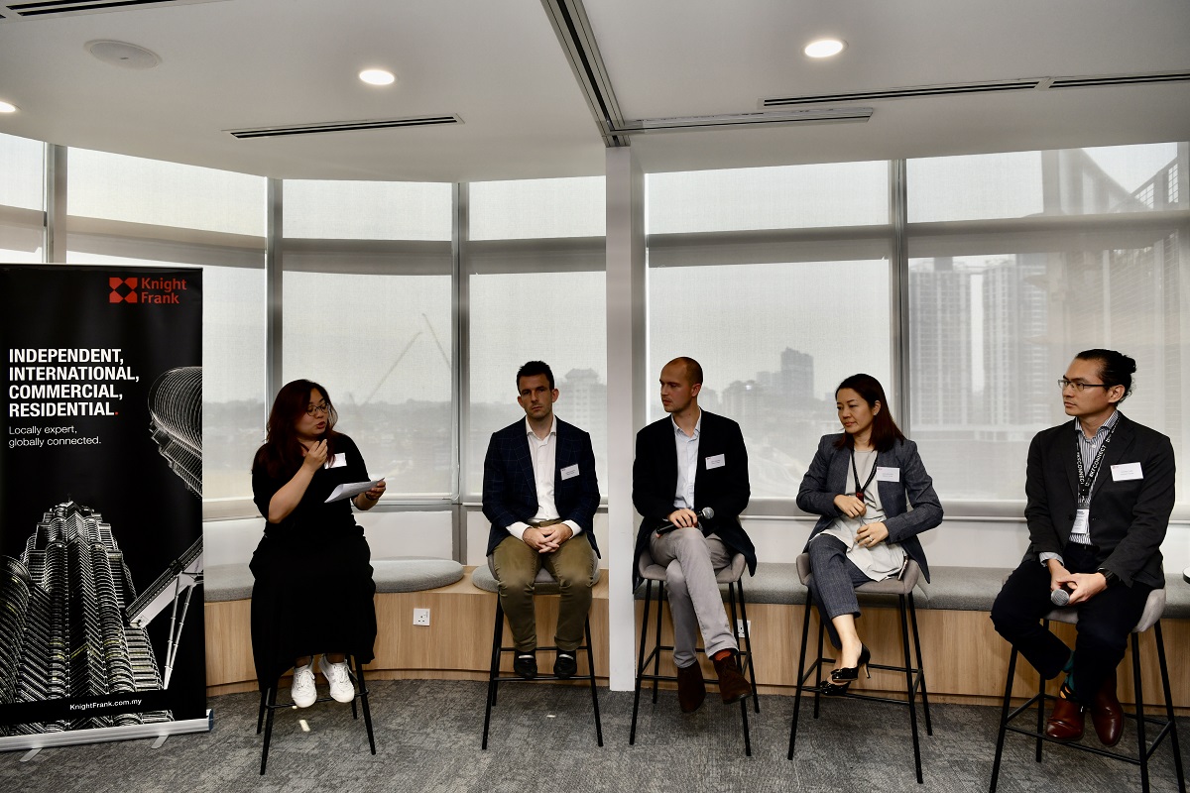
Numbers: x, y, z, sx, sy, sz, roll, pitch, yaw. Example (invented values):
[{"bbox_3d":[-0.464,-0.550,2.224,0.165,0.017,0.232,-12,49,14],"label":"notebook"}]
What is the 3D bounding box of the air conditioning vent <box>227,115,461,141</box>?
[{"bbox_3d":[-1.173,-1.261,3.688,1.140,0.040,0.130,-1,-1,10],"label":"air conditioning vent"}]

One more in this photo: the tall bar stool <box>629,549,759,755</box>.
[{"bbox_3d":[0.451,1.032,3.498,0.490,0.860,0.490,-1,-1,16],"label":"tall bar stool"}]

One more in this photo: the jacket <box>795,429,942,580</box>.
[{"bbox_3d":[1.142,0.467,3.326,0.578,0.615,0.400,-1,-1,24],"label":"jacket"}]

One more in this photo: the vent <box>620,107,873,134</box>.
[{"bbox_3d":[0.696,-1.278,3.670,1.110,0.050,0.180,-1,-1,7],"label":"vent"}]

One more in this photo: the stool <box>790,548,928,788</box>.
[{"bbox_3d":[1.108,1.024,3.292,0.490,0.860,0.490,-1,-1,27],"label":"stool"}]

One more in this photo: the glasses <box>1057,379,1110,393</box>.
[{"bbox_3d":[1.755,-0.030,2.800,0.140,0.042,0.140,0,-1,-8],"label":"glasses"}]

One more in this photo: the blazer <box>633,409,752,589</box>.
[{"bbox_3d":[0.430,0.453,3.503,0.535,0.779,0.420,-1,-1,13],"label":"blazer"}]

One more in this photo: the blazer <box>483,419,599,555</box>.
[{"bbox_3d":[-0.238,0.403,3.526,0.533,0.625,0.400,-1,-1,-2],"label":"blazer"}]

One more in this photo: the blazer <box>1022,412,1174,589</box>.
[{"bbox_3d":[1.803,0.376,2.857,0.459,0.635,0.450,-1,-1,38],"label":"blazer"}]

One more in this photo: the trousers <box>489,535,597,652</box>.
[{"bbox_3d":[-0.208,0.807,3.412,0.440,0.520,0.600,-1,-1,-2],"label":"trousers"}]

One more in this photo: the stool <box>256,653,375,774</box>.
[{"bbox_3d":[-1.194,1.056,3.369,0.440,0.840,0.440,0,-1,-25],"label":"stool"}]

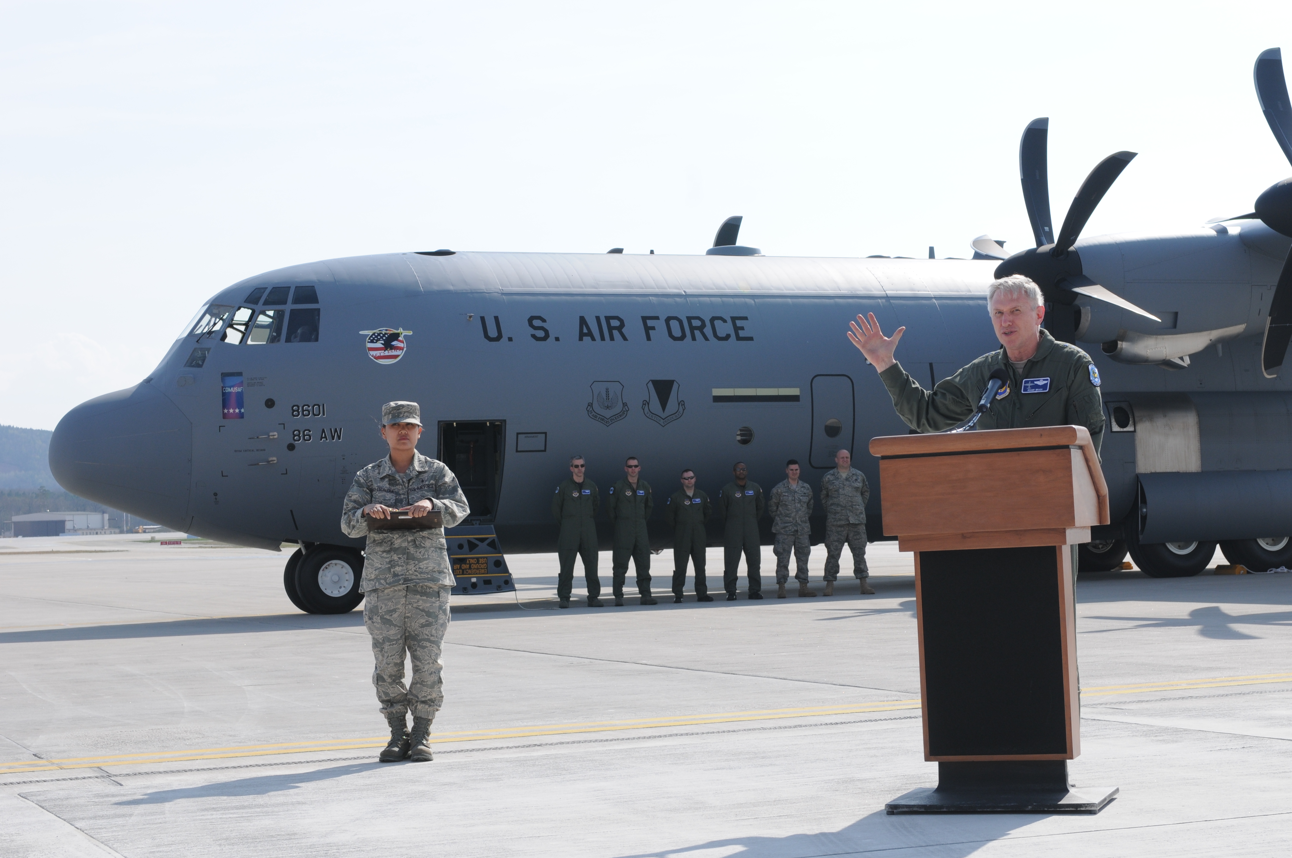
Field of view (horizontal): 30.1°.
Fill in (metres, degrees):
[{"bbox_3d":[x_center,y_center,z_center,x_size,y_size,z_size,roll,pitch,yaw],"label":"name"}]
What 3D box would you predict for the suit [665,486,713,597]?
[{"bbox_3d":[0.521,1.414,29.900,0.550,1.350,0.370,-2,-2,-16],"label":"suit"}]

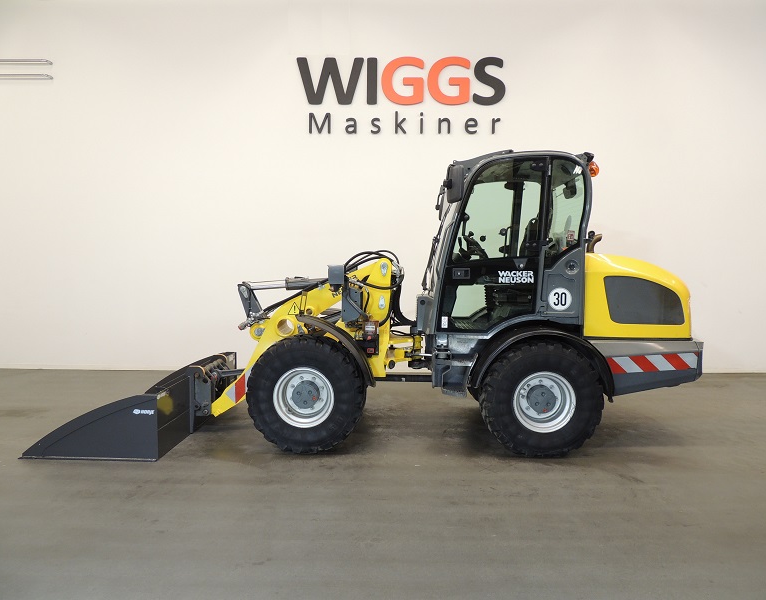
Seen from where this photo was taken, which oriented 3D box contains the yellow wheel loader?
[{"bbox_3d":[-0.061,-0.015,5.776,6.160,2.730,2.220,1,4,2],"label":"yellow wheel loader"}]

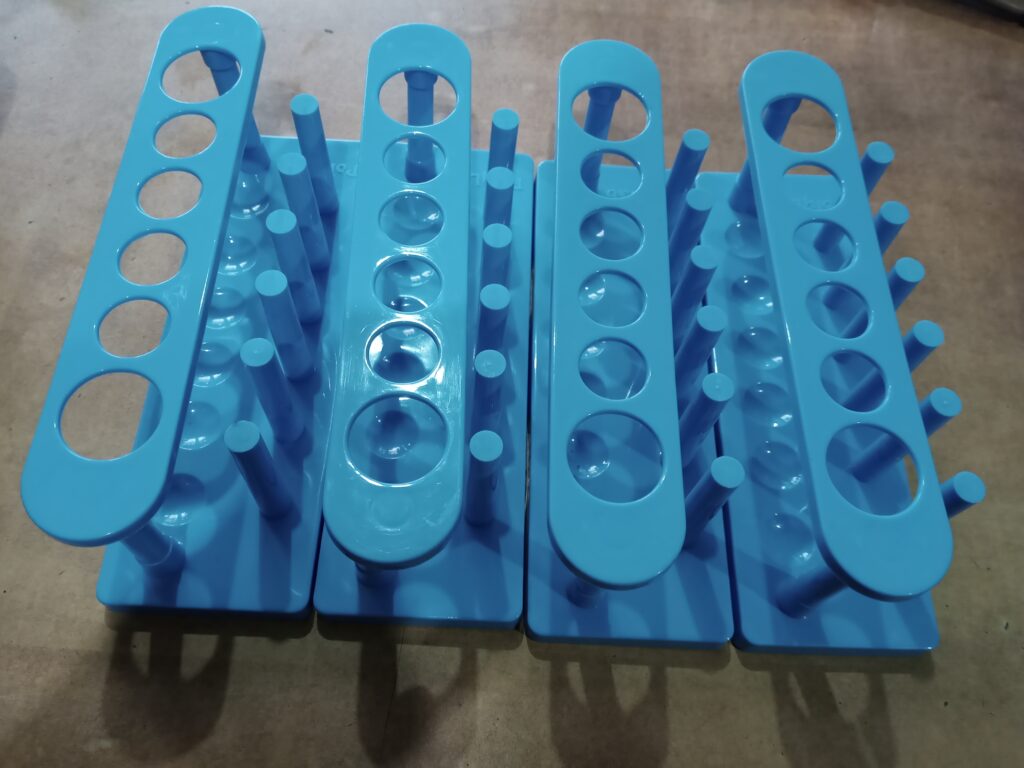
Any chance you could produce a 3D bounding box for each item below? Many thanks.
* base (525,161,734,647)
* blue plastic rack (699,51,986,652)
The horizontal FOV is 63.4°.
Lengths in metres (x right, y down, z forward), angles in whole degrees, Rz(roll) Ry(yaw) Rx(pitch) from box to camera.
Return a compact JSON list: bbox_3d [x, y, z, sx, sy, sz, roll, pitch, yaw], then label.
[{"bbox_3d":[0.046,-0.004,0.357,0.075,0.012,0.225,3,62,-2],"label":"base"},{"bbox_3d":[0.125,-0.017,0.328,0.075,0.084,0.225,2,62,-3],"label":"blue plastic rack"}]

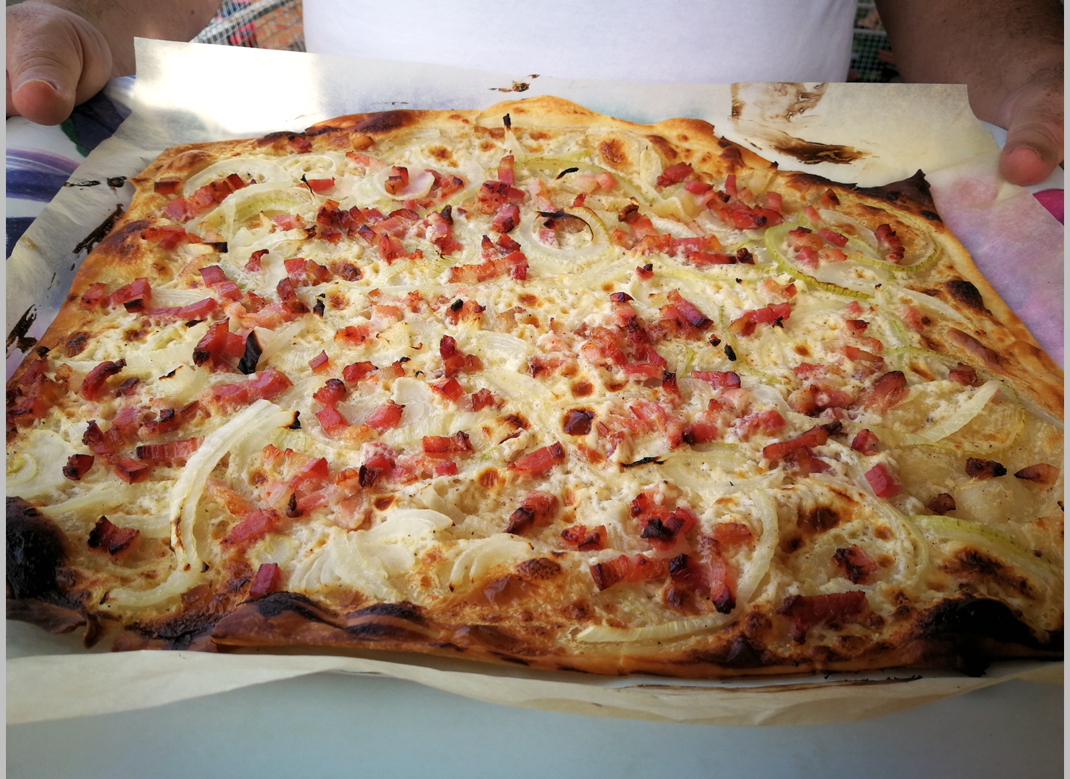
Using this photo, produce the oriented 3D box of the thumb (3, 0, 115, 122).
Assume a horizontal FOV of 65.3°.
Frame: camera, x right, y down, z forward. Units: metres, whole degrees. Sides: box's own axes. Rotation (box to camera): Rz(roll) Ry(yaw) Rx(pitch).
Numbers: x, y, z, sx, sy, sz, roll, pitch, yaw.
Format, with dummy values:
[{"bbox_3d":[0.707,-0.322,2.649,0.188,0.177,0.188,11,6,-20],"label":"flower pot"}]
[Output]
[{"bbox_3d":[-0.212,-0.142,0.365,0.034,0.029,0.062,-11,54,-11],"label":"thumb"}]

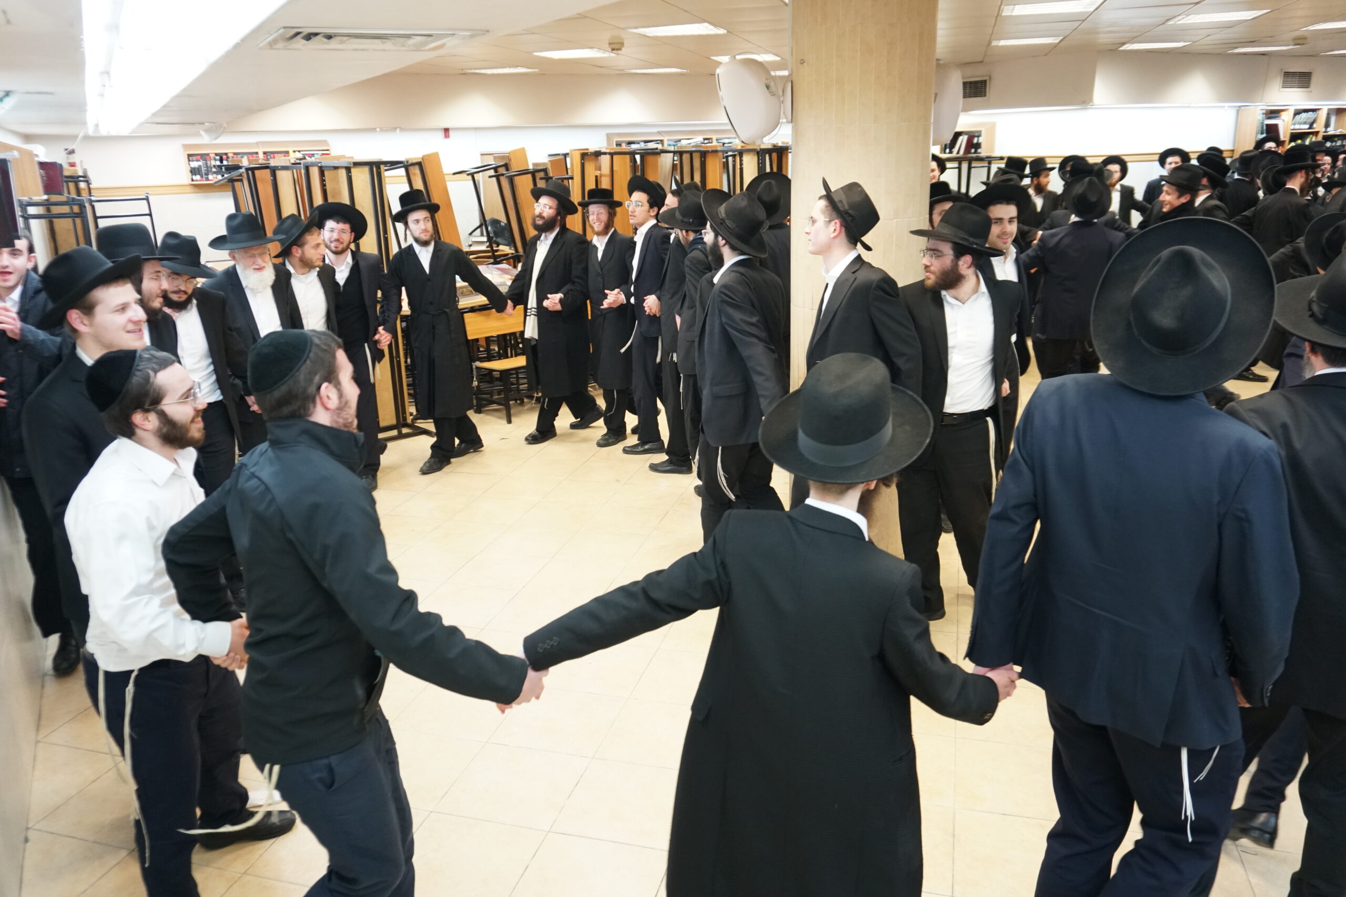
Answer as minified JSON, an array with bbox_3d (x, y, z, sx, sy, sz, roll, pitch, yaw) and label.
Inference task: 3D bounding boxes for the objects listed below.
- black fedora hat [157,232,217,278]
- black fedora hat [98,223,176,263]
[{"bbox_3d":[-2.372,-0.940,4.870,0.340,0.140,0.370,-4,22,-40],"label":"black fedora hat"},{"bbox_3d":[-1.953,-0.734,3.580,0.380,0.140,0.340,-4,17,-4],"label":"black fedora hat"}]

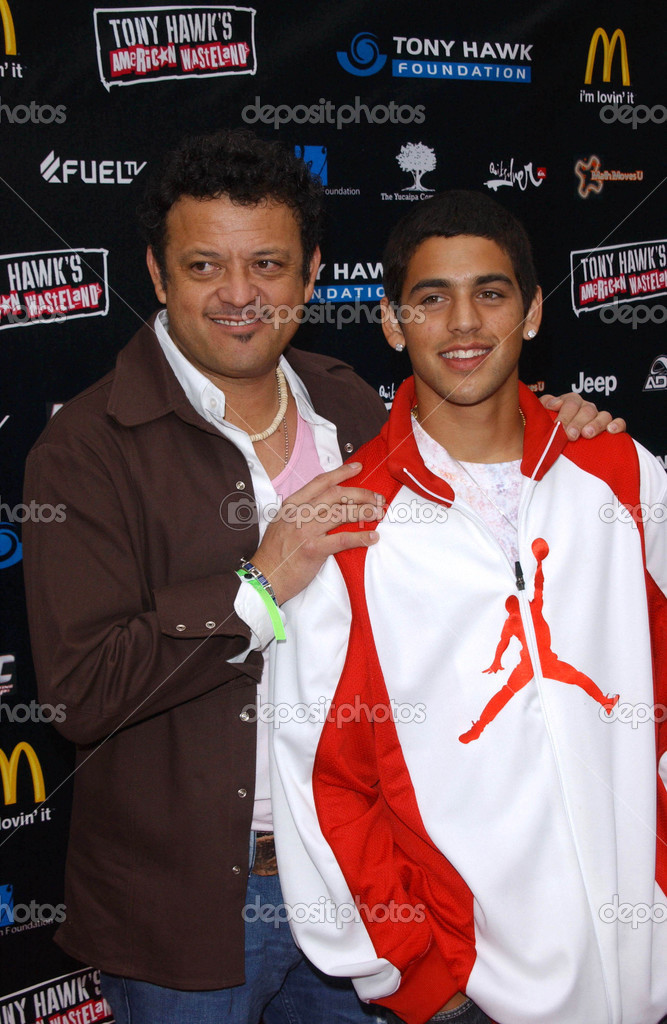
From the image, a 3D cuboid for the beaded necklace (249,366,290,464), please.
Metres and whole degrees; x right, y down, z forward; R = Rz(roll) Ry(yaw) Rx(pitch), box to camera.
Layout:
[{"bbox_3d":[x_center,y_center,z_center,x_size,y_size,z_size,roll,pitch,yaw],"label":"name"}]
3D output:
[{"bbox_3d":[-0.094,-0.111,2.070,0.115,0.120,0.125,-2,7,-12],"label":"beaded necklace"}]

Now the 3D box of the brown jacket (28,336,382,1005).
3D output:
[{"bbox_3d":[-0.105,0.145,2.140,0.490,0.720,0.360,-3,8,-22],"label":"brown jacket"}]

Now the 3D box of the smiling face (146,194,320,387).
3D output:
[{"bbox_3d":[-0.108,-0.241,2.070,0.184,0.203,0.155,-4,6,-6],"label":"smiling face"}]

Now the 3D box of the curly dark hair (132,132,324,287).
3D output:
[{"bbox_3d":[-0.112,-0.327,2.060,0.203,0.185,0.220,-3,7,-5],"label":"curly dark hair"}]

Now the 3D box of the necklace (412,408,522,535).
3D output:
[{"bbox_3d":[0.144,-0.055,2.030,0.125,0.135,0.120,0,7,0],"label":"necklace"}]

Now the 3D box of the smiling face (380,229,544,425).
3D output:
[{"bbox_3d":[0.137,-0.200,2.030,0.165,0.187,0.150,-5,5,3],"label":"smiling face"}]

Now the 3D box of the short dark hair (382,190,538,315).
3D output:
[{"bbox_3d":[0.139,-0.283,2.080,0.167,0.138,0.190,-5,5,3],"label":"short dark hair"}]

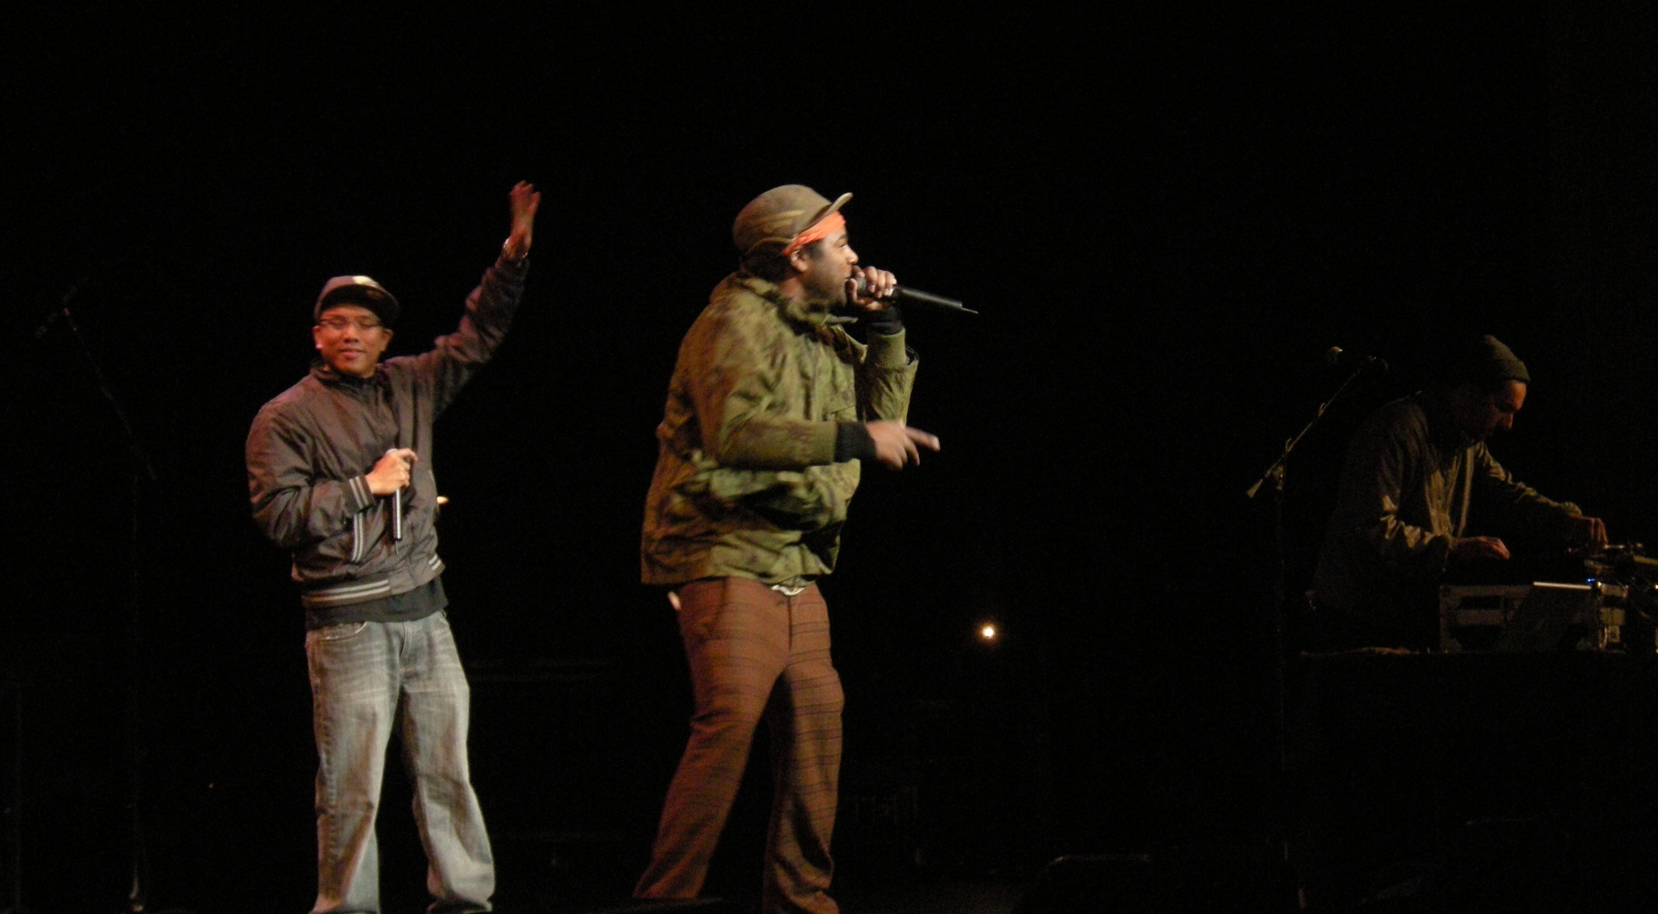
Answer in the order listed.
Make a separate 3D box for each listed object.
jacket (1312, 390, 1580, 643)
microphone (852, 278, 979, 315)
[{"bbox_3d":[1.693,0.154,10.261,0.620,0.677,0.550,-2,-4,28],"label":"jacket"},{"bbox_3d":[0.184,-0.346,8.150,0.280,0.052,0.052,11,0,0],"label":"microphone"}]

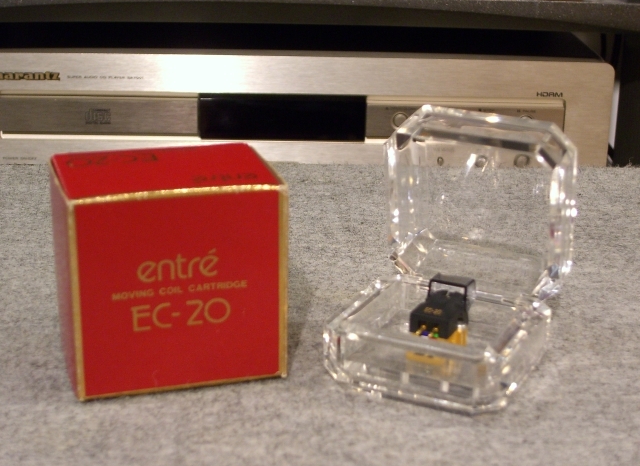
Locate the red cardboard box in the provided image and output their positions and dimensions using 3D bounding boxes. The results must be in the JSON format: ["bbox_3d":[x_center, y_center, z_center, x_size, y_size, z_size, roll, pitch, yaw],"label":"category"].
[{"bbox_3d":[-0.063,0.015,0.528,0.086,0.084,0.059,-5,21,-17],"label":"red cardboard box"}]

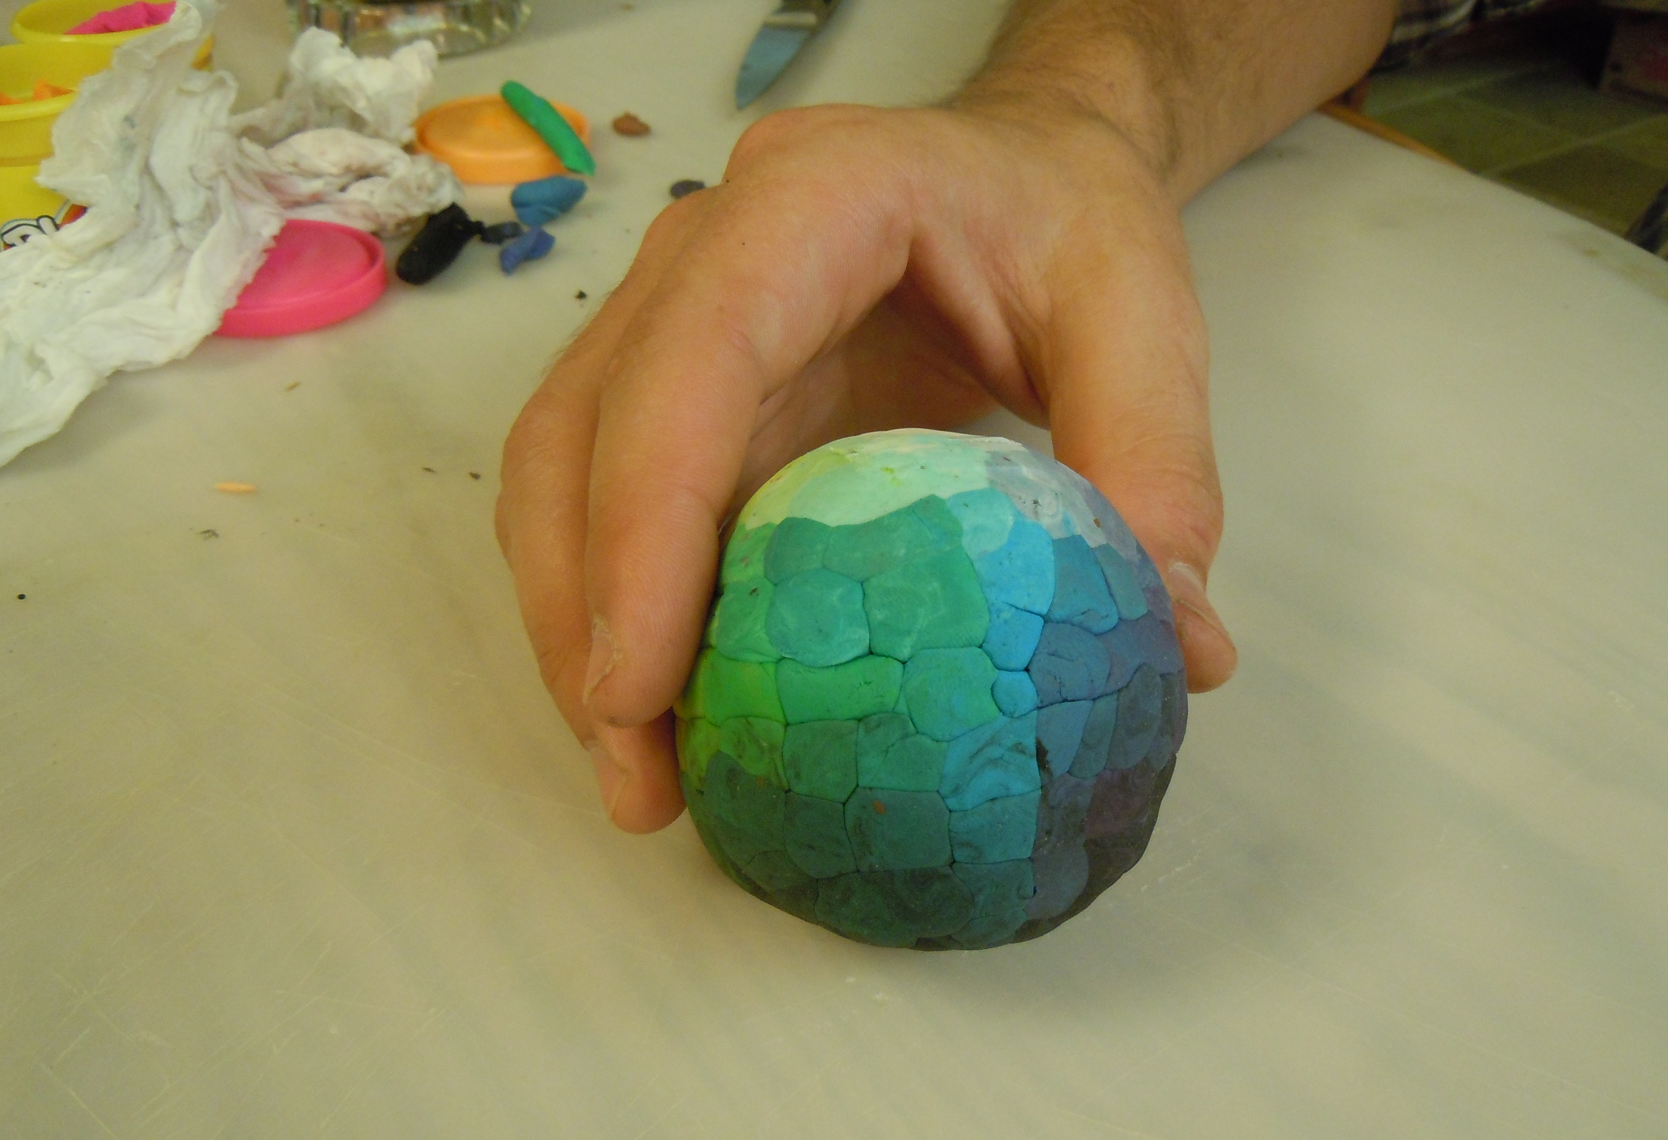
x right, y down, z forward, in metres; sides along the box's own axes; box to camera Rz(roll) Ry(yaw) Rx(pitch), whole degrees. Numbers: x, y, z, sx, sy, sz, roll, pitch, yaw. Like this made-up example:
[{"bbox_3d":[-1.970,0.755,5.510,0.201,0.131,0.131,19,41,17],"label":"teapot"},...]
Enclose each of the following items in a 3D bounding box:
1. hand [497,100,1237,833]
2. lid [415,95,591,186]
[{"bbox_3d":[0.014,-0.032,0.265,0.120,0.085,0.170,8,39,9],"label":"hand"},{"bbox_3d":[-0.114,-0.150,0.499,0.058,0.009,0.058,1,38,-1],"label":"lid"}]

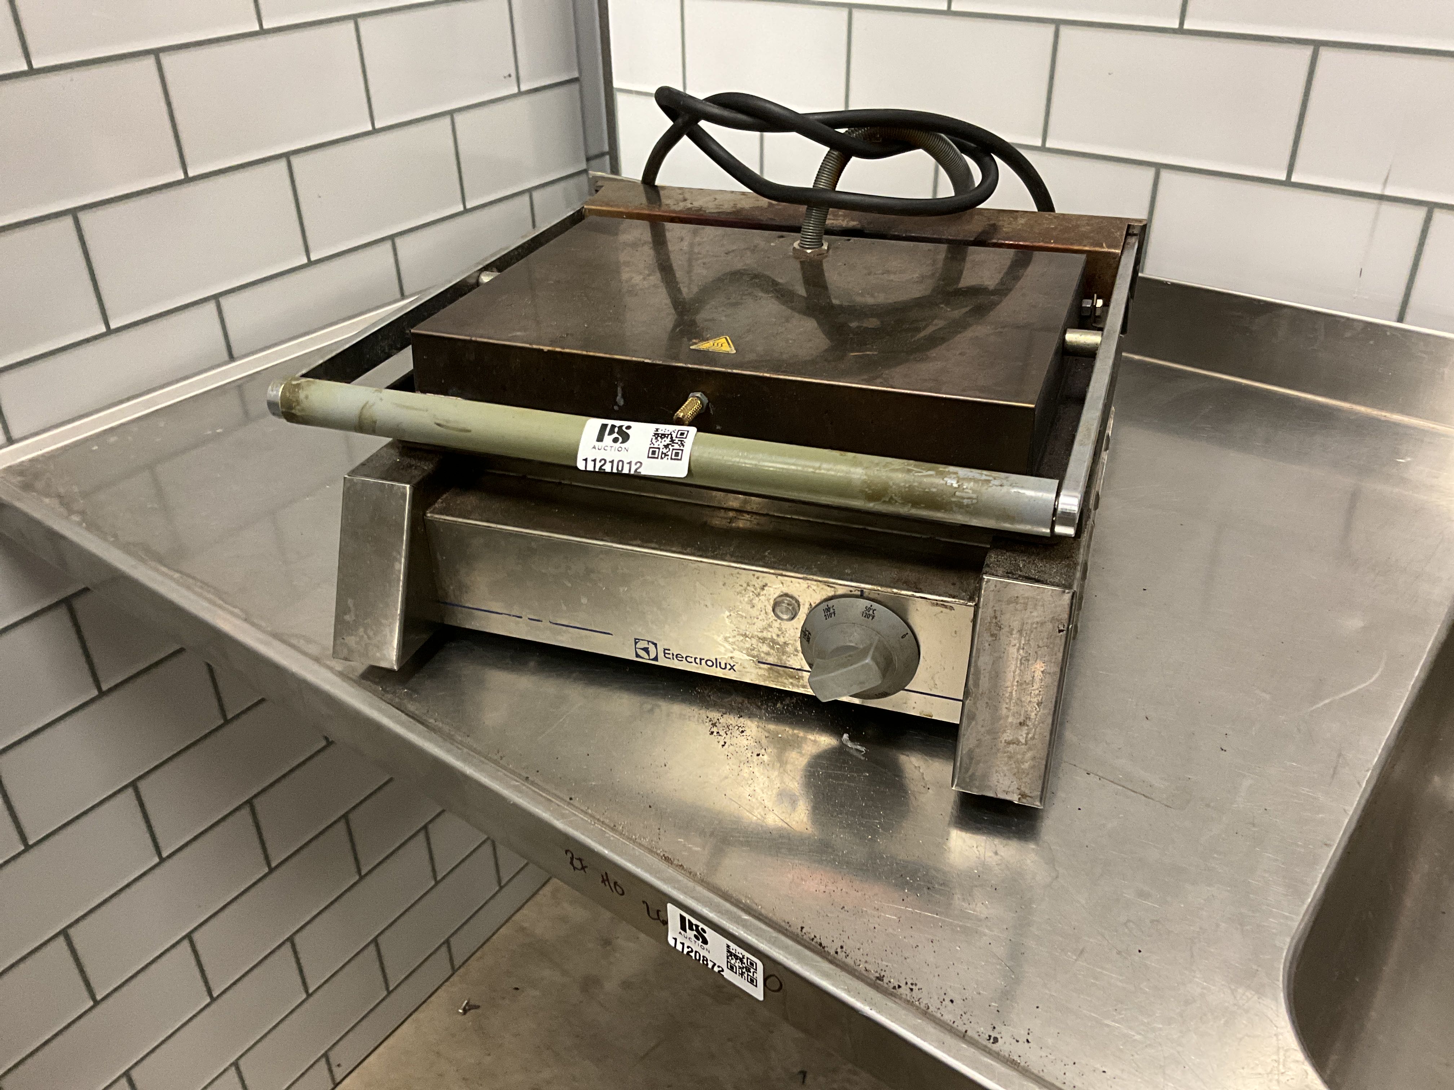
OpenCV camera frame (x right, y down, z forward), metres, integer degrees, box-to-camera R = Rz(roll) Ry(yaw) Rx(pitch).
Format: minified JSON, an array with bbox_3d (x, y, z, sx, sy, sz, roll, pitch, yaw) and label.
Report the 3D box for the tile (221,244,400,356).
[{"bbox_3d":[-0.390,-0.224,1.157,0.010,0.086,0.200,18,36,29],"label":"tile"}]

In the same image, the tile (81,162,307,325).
[{"bbox_3d":[-0.449,-0.261,1.037,0.010,0.098,0.200,18,36,29],"label":"tile"}]

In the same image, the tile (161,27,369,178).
[{"bbox_3d":[-0.394,-0.390,1.054,0.010,0.097,0.198,18,36,29],"label":"tile"}]

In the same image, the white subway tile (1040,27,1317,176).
[{"bbox_3d":[0.355,-0.355,0.972,0.200,0.098,0.010,21,38,33],"label":"white subway tile"}]

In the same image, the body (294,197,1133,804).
[{"bbox_3d":[0.028,-0.072,0.740,0.392,0.179,0.404,9,32,17],"label":"body"}]

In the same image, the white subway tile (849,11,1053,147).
[{"bbox_3d":[0.196,-0.417,1.082,0.200,0.098,0.010,21,38,33],"label":"white subway tile"}]

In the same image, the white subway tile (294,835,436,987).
[{"bbox_3d":[-0.428,0.430,1.446,0.010,0.097,0.198,18,36,29],"label":"white subway tile"}]

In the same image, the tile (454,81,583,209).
[{"bbox_3d":[-0.223,-0.438,1.322,0.010,0.098,0.200,18,36,29],"label":"tile"}]

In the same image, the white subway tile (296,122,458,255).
[{"bbox_3d":[-0.335,-0.348,1.177,0.010,0.097,0.198,18,36,29],"label":"white subway tile"}]

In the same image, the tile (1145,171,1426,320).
[{"bbox_3d":[0.437,-0.237,0.970,0.200,0.098,0.010,21,38,33],"label":"tile"}]

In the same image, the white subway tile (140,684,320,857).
[{"bbox_3d":[-0.492,0.216,1.219,0.010,0.097,0.198,18,36,29],"label":"white subway tile"}]

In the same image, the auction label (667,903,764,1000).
[{"bbox_3d":[-0.005,0.179,0.536,0.052,0.025,0.001,21,38,32],"label":"auction label"}]

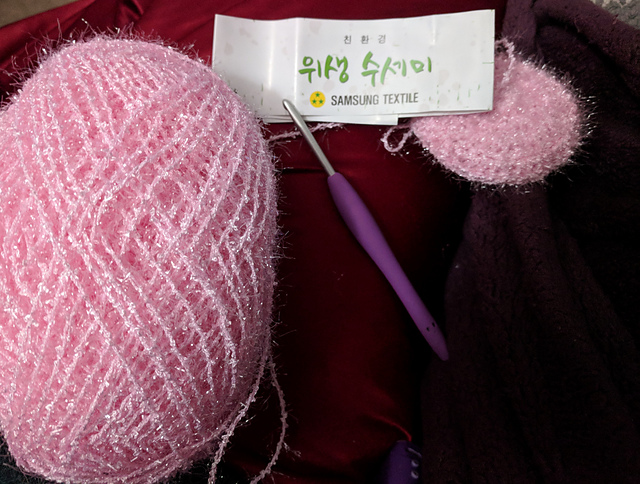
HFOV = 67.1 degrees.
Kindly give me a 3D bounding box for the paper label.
[{"bbox_3d":[0.016,-0.084,0.231,0.135,0.010,0.051,1,84,0],"label":"paper label"}]

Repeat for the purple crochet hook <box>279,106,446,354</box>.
[{"bbox_3d":[0.020,-0.007,0.221,0.011,0.011,0.141,-31,86,-5],"label":"purple crochet hook"}]

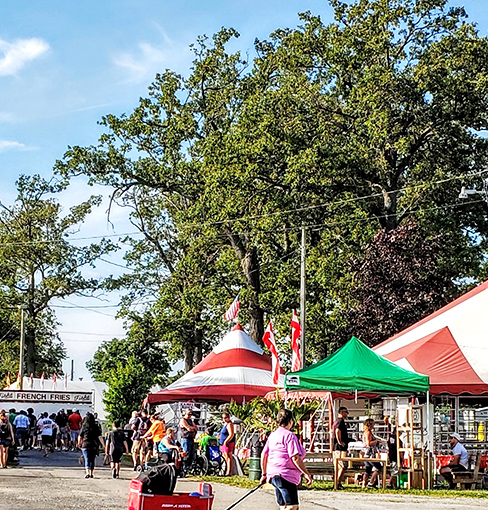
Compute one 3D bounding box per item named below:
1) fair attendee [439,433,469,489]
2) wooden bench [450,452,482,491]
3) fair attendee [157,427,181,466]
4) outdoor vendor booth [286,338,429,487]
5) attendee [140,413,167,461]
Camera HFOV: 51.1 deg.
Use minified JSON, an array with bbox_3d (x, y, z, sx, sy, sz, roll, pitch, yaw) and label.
[{"bbox_3d":[4.564,4.488,11.100,0.680,1.210,0.500,-1,-9,9],"label":"fair attendee"},{"bbox_3d":[4.716,4.557,10.800,0.720,0.860,1.300,-2,-10,11],"label":"wooden bench"},{"bbox_3d":[-1.913,5.027,13.200,0.720,1.170,0.550,-2,-9,12],"label":"fair attendee"},{"bbox_3d":[2.692,3.708,12.500,3.000,3.200,3.000,-2,-9,11],"label":"outdoor vendor booth"},{"bbox_3d":[-2.516,5.144,14.200,0.680,1.560,0.550,2,-10,-14],"label":"attendee"}]

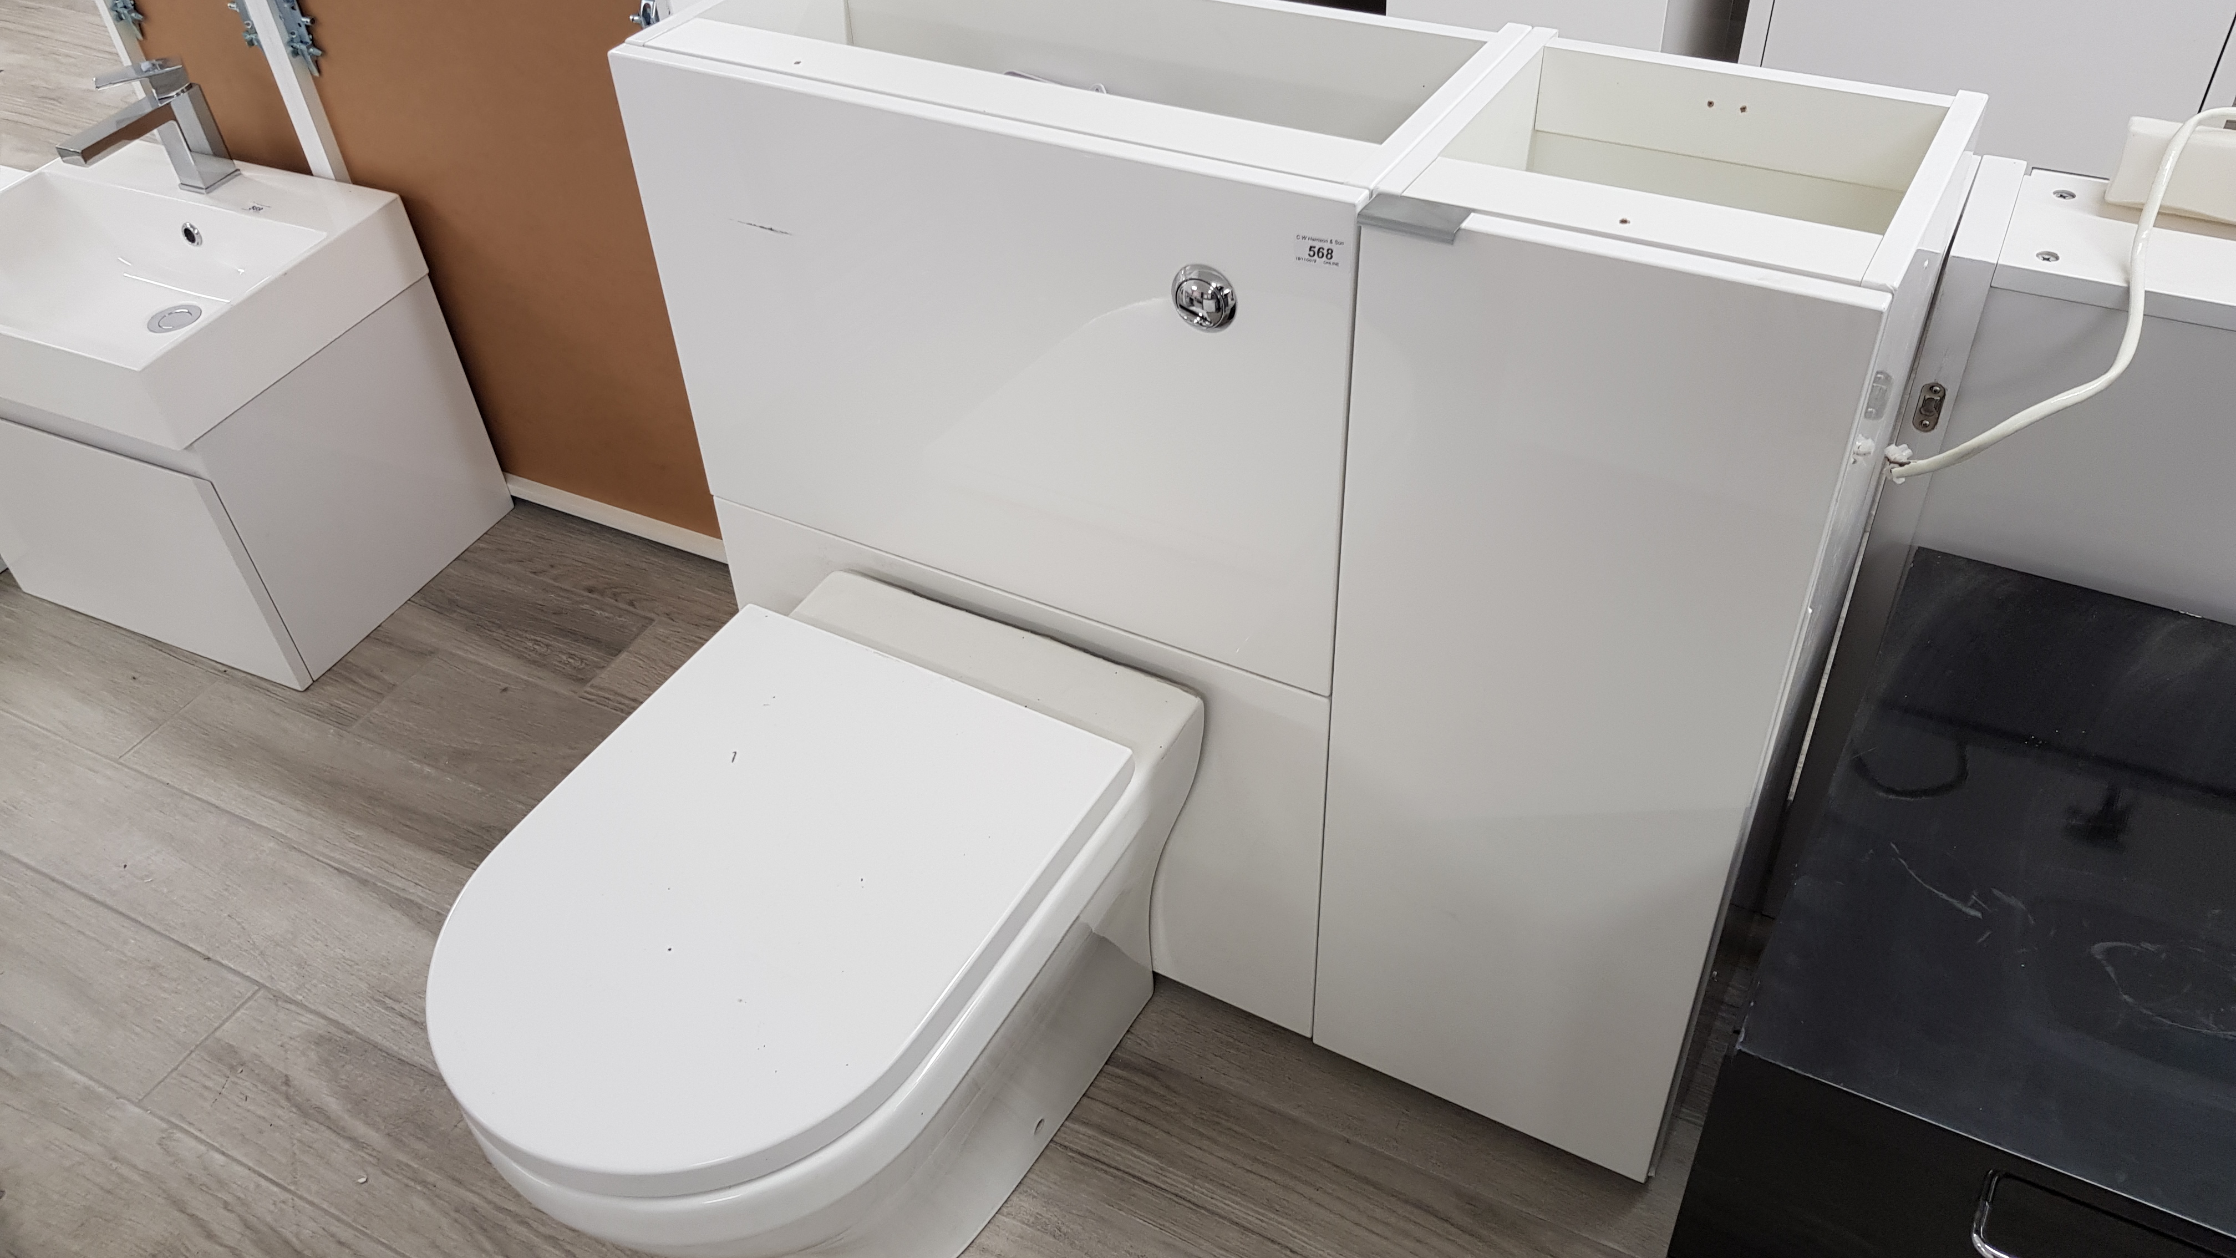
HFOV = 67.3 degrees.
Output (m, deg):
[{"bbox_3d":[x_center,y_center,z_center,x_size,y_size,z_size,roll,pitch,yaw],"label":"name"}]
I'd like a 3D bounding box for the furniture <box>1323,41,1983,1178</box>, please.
[{"bbox_3d":[0.369,0.026,1.301,0.302,0.838,0.304,19,44,24],"label":"furniture"}]

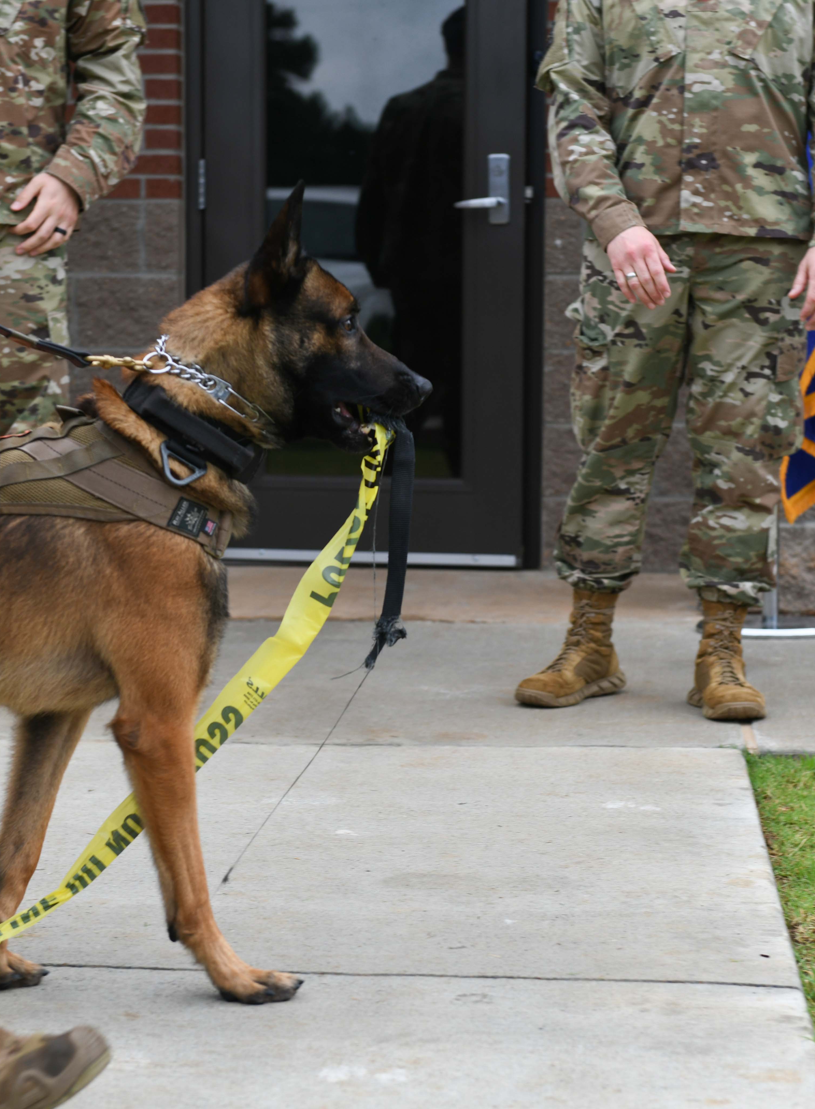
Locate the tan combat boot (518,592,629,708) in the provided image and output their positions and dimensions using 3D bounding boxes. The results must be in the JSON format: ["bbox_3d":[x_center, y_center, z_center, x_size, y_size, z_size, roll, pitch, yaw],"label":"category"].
[{"bbox_3d":[0.305,0.153,5.149,0.114,0.235,0.303,4,6,37],"label":"tan combat boot"}]

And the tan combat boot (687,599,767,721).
[{"bbox_3d":[0.576,0.168,5.007,0.114,0.235,0.303,0,5,-7],"label":"tan combat boot"}]

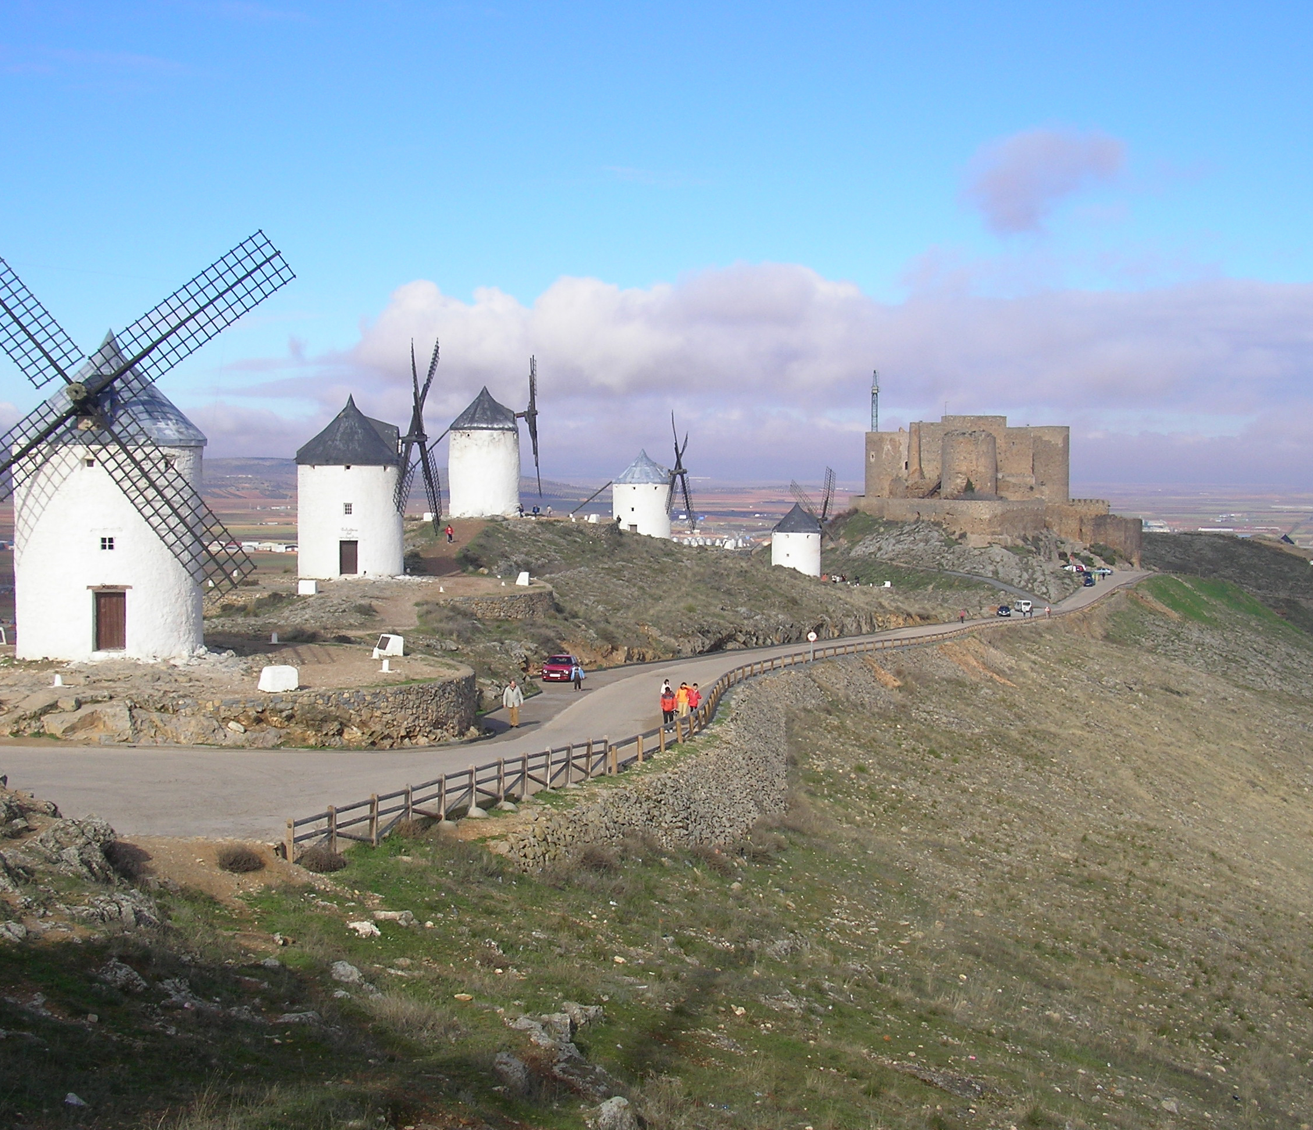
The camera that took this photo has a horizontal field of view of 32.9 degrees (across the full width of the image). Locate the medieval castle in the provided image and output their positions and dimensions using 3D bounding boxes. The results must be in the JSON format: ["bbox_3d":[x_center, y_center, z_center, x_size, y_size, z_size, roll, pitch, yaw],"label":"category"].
[{"bbox_3d":[59.205,-13.031,387.000,50.500,26.000,45.000,0,2,9],"label":"medieval castle"}]

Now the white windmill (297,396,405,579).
[{"bbox_3d":[-19.334,-4.955,140.500,6.900,11.500,6.900,0,2,-5],"label":"white windmill"}]

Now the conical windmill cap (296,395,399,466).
[{"bbox_3d":[-19.446,-8.568,140.500,6.800,4.350,6.800,0,2,0],"label":"conical windmill cap"}]

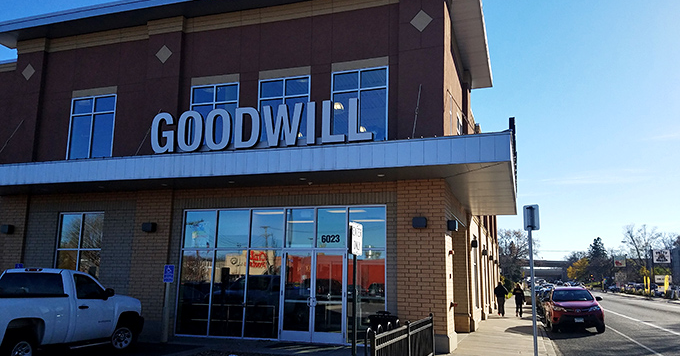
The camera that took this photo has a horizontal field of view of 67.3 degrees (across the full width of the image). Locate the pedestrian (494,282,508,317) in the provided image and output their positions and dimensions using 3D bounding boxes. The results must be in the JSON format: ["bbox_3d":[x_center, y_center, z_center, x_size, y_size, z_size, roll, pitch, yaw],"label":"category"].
[{"bbox_3d":[8.073,6.074,25.530,0.580,1.680,0.400,-3,-11,20],"label":"pedestrian"}]

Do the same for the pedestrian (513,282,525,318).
[{"bbox_3d":[8.923,6.127,25.459,0.520,1.600,0.400,-3,-11,20],"label":"pedestrian"}]

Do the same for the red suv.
[{"bbox_3d":[9.482,5.250,20.736,1.850,1.670,4.570,-3,-11,20],"label":"red suv"}]

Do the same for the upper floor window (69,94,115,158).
[{"bbox_3d":[-8.301,-1.661,17.068,1.850,2.200,0.120,-2,-10,18],"label":"upper floor window"}]

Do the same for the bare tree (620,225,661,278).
[{"bbox_3d":[52.957,13.129,90.000,5.800,10.000,5.800,-3,-11,20],"label":"bare tree"}]

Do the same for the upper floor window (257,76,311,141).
[{"bbox_3d":[-1.656,-1.865,14.886,1.660,2.200,0.120,-2,-10,18],"label":"upper floor window"}]

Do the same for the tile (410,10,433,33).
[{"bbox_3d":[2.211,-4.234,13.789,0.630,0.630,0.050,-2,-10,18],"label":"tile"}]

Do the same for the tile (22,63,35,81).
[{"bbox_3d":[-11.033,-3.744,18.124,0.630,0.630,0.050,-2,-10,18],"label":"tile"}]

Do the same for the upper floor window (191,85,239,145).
[{"bbox_3d":[-3.880,-1.789,15.615,1.670,2.200,0.120,-2,-10,18],"label":"upper floor window"}]

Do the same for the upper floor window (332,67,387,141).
[{"bbox_3d":[0.547,-1.946,14.165,1.650,2.200,0.120,-2,-10,18],"label":"upper floor window"}]

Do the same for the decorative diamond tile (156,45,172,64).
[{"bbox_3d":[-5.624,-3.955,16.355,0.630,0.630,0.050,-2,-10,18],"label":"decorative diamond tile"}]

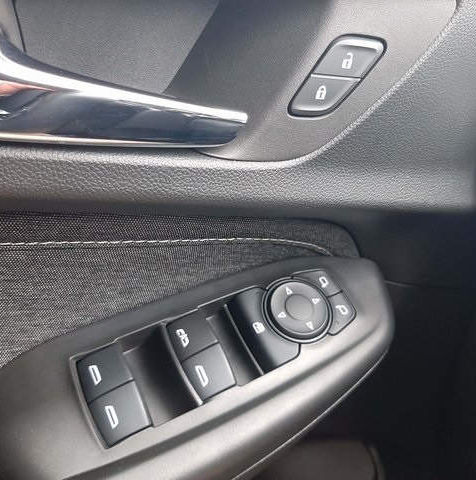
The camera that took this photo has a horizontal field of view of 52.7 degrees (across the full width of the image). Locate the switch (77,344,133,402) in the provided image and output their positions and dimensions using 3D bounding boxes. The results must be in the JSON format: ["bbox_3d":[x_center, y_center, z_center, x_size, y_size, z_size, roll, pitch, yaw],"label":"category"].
[{"bbox_3d":[-0.057,0.057,0.206,0.019,0.011,0.019,-18,62,-27],"label":"switch"}]

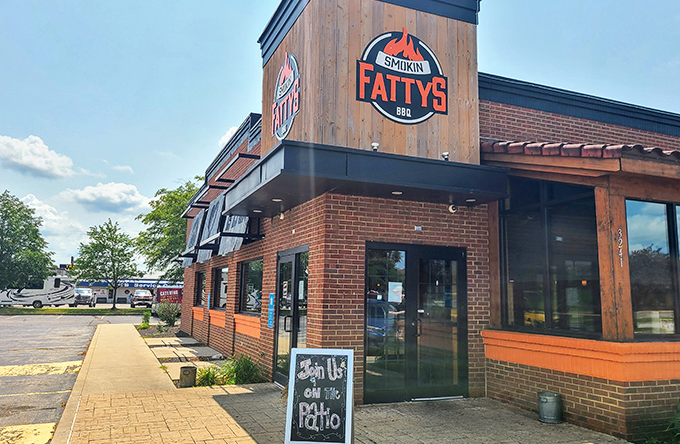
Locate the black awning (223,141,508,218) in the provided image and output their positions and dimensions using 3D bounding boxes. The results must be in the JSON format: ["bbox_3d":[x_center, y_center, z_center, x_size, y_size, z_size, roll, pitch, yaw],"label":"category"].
[{"bbox_3d":[0.158,-0.410,8.218,3.353,0.409,3.676,4,-9,-23],"label":"black awning"}]

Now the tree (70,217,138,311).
[{"bbox_3d":[-20.619,3.758,45.000,5.800,7.957,5.800,4,-9,-23],"label":"tree"}]

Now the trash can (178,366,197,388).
[{"bbox_3d":[-2.404,2.444,8.099,0.247,0.323,0.247,4,-9,-23],"label":"trash can"}]

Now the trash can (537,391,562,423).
[{"bbox_3d":[2.613,2.284,6.384,0.278,0.364,0.278,1,-8,0],"label":"trash can"}]

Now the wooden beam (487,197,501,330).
[{"bbox_3d":[2.498,0.590,7.945,0.212,2.086,0.263,4,-9,-23],"label":"wooden beam"}]

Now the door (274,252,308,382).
[{"bbox_3d":[-0.749,1.531,8.145,0.101,2.197,1.656,4,-9,-23],"label":"door"}]

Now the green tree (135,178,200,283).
[{"bbox_3d":[-13.200,1.686,42.000,7.000,11.349,7.000,4,-9,-23],"label":"green tree"}]

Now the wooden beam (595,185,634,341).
[{"bbox_3d":[3.294,0.465,6.138,0.263,1.848,0.232,4,-9,-23],"label":"wooden beam"}]

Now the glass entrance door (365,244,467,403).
[{"bbox_3d":[1.116,1.438,7.421,1.727,2.212,0.101,4,-9,-23],"label":"glass entrance door"}]

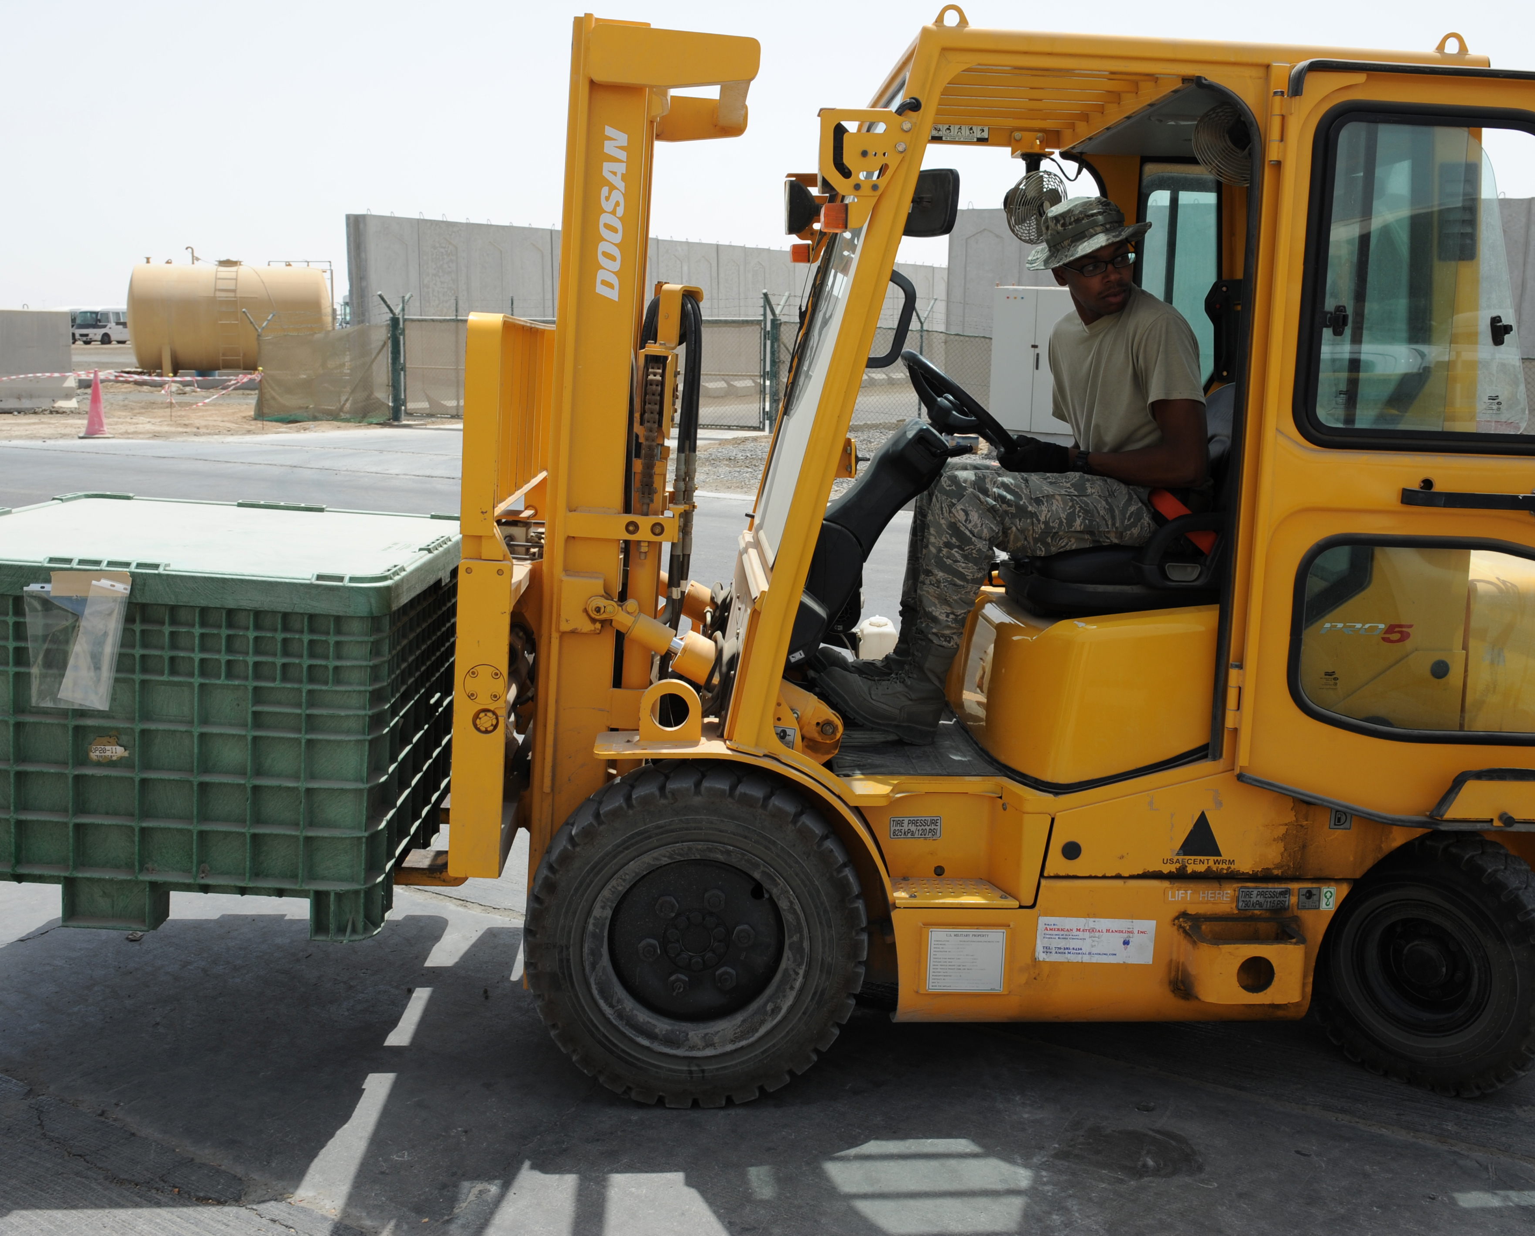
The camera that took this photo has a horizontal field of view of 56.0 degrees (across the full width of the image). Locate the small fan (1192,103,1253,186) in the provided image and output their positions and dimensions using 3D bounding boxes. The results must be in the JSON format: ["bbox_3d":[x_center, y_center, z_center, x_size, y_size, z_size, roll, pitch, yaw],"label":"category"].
[{"bbox_3d":[0.960,-0.971,2.960,0.180,0.180,0.130,0,-7,-8],"label":"small fan"}]

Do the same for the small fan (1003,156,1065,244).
[{"bbox_3d":[0.679,-1.074,3.713,0.198,0.230,0.115,-6,13,-34],"label":"small fan"}]

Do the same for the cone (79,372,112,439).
[{"bbox_3d":[-9.587,-3.032,20.600,0.460,0.930,0.460,-4,12,-24],"label":"cone"}]

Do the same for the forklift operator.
[{"bbox_3d":[0.581,-0.329,3.381,0.900,1.290,0.580,-2,11,-15],"label":"forklift operator"}]

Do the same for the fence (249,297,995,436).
[{"bbox_3d":[-2.877,-4.973,28.200,14.700,2.400,1.200,3,11,7],"label":"fence"}]

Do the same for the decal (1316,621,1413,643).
[{"bbox_3d":[1.247,0.033,3.005,0.200,0.041,0.004,1,11,-3],"label":"decal"}]

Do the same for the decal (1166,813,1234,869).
[{"bbox_3d":[0.892,0.461,2.978,0.141,0.122,0.004,1,10,-2],"label":"decal"}]

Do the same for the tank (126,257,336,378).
[{"bbox_3d":[-13.425,-7.469,36.000,4.727,2.772,2.574,-2,11,-20],"label":"tank"}]

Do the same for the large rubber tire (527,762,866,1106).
[{"bbox_3d":[-0.148,0.659,3.054,0.705,0.705,0.215,1,10,-2],"label":"large rubber tire"}]

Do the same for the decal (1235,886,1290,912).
[{"bbox_3d":[1.029,0.582,2.989,0.111,0.052,0.004,1,10,-2],"label":"decal"}]

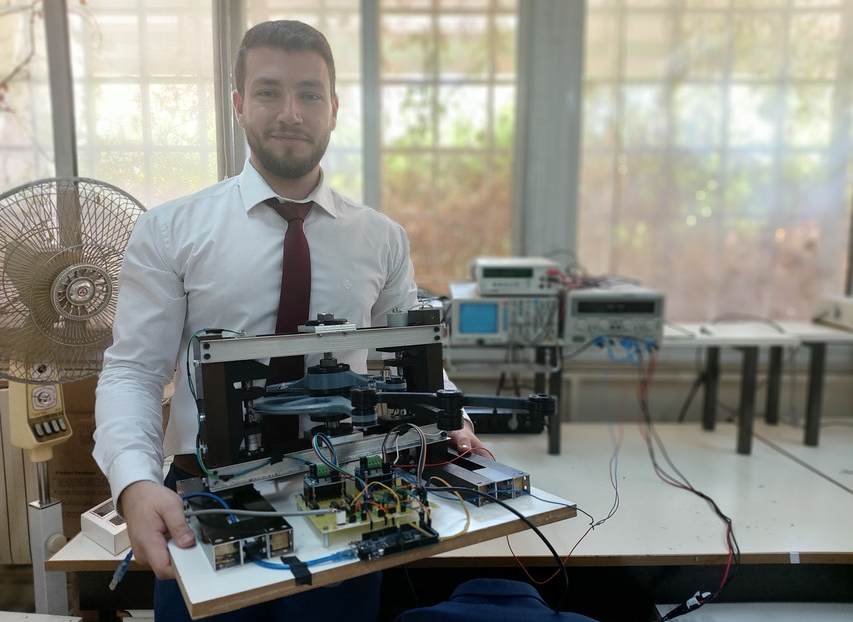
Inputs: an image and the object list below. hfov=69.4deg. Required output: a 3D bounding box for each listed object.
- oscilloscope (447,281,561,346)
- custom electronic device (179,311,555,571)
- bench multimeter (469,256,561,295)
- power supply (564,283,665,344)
[{"bbox_3d":[0.208,0.001,1.834,0.285,0.125,0.385,0,8,0],"label":"oscilloscope"},{"bbox_3d":[-0.098,0.148,0.892,0.462,0.266,0.373,-3,2,-29],"label":"custom electronic device"},{"bbox_3d":[0.248,-0.100,1.804,0.217,0.086,0.290,0,8,0],"label":"bench multimeter"},{"bbox_3d":[0.493,0.009,1.751,0.255,0.145,0.275,0,8,0],"label":"power supply"}]

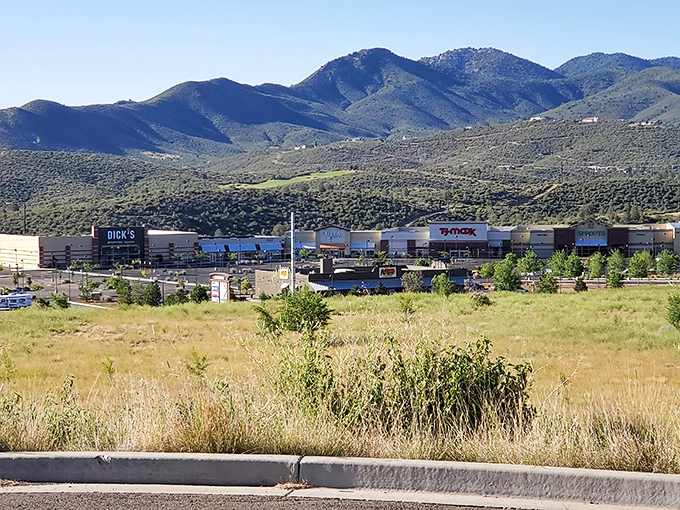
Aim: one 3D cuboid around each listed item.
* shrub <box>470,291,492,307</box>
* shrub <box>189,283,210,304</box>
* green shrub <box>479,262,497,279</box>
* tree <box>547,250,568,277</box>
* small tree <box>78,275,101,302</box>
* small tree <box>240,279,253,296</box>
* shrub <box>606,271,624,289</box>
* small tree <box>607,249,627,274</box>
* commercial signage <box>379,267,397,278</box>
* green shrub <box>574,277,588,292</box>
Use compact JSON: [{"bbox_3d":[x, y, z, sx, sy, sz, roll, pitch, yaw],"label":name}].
[{"bbox_3d":[10.389,3.194,75.000,1.567,1.151,1.488,0,4,0],"label":"shrub"},{"bbox_3d":[-28.471,7.802,207.000,4.324,4.369,4.108,0,4,0],"label":"shrub"},{"bbox_3d":[29.312,3.378,203.000,3.577,3.776,3.398,0,3,0],"label":"green shrub"},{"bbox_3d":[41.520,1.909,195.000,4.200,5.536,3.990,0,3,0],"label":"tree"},{"bbox_3d":[-51.988,6.953,212.000,4.429,5.695,4.207,0,4,0],"label":"small tree"},{"bbox_3d":[-20.320,7.117,222.000,2.530,3.940,2.403,0,4,0],"label":"small tree"},{"bbox_3d":[47.198,4.197,175.000,3.084,3.084,2.930,0,3,0],"label":"shrub"},{"bbox_3d":[60.091,1.521,222.000,4.216,5.750,4.005,0,4,0],"label":"small tree"},{"bbox_3d":[10.091,3.718,217.000,4.084,2.337,0.300,-2,4,-28],"label":"commercial signage"},{"bbox_3d":[48.465,5.920,205.000,2.725,3.147,2.589,0,4,0],"label":"green shrub"}]

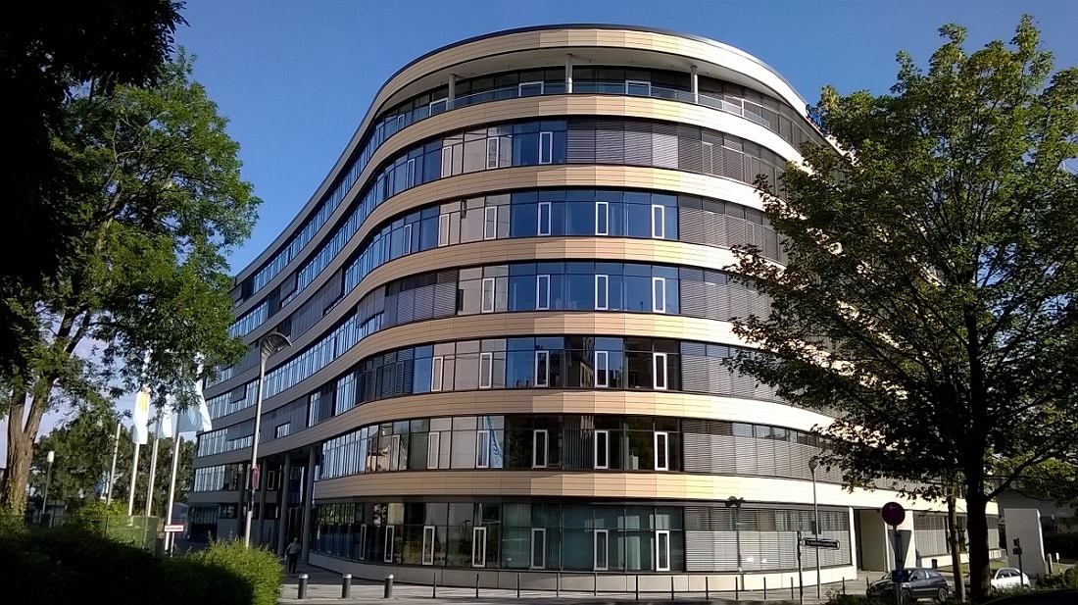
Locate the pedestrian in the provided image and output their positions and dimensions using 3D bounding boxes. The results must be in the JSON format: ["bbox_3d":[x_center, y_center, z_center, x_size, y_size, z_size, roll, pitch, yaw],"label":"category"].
[{"bbox_3d":[-12.765,13.209,46.222,0.680,1.770,0.420,4,-14,-11],"label":"pedestrian"}]

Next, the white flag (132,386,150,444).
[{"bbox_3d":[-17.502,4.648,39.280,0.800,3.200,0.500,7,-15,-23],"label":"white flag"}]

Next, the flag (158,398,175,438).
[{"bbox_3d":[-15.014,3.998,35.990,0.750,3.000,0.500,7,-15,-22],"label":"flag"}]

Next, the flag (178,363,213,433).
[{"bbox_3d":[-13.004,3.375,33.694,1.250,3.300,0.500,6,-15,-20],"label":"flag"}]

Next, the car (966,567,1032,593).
[{"bbox_3d":[21.475,13.278,41.841,3.900,1.420,1.680,8,-15,-26],"label":"car"}]

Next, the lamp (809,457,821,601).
[{"bbox_3d":[11.875,9.565,37.874,0.500,5.890,0.500,-3,-14,17],"label":"lamp"}]

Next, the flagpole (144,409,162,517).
[{"bbox_3d":[-15.277,6.181,35.362,0.120,9.350,0.120,7,-15,-22],"label":"flagpole"}]

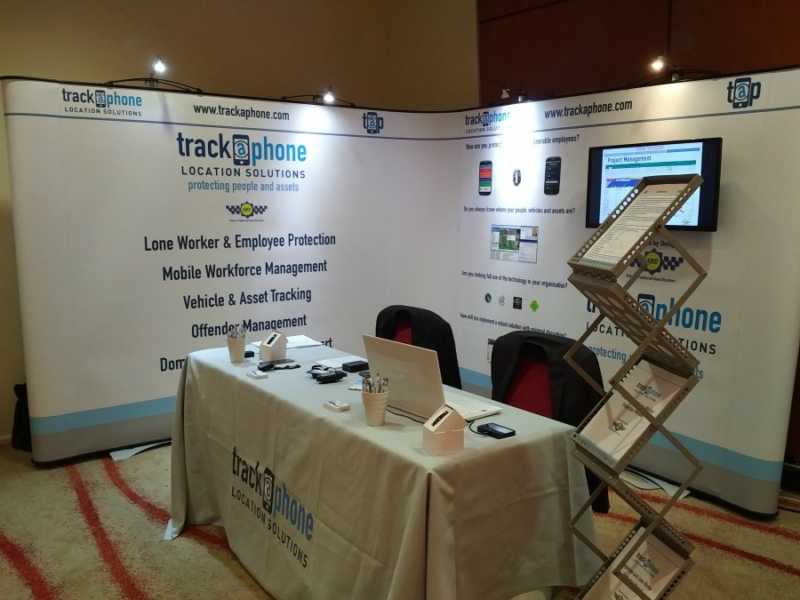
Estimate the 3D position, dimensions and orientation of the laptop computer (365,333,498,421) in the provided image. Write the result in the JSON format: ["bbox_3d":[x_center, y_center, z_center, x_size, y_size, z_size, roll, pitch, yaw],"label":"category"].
[{"bbox_3d":[0.131,0.289,2.462,0.395,0.309,0.391,-9,14,-44],"label":"laptop computer"}]

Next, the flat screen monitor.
[{"bbox_3d":[1.354,-0.609,3.363,0.060,0.452,0.742,-7,13,-39],"label":"flat screen monitor"}]

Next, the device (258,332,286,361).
[{"bbox_3d":[-0.652,0.239,3.233,0.098,0.130,0.090,-8,13,-41],"label":"device"}]

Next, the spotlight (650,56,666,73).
[{"bbox_3d":[1.292,-1.179,3.125,0.075,0.080,0.070,-7,13,-39],"label":"spotlight"}]

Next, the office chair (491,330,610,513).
[{"bbox_3d":[0.522,0.660,2.833,0.550,0.950,0.570,10,14,43],"label":"office chair"}]

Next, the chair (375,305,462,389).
[{"bbox_3d":[-0.059,0.532,3.542,0.550,0.950,0.570,10,14,43],"label":"chair"}]

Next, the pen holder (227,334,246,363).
[{"bbox_3d":[-0.834,0.239,3.199,0.092,0.138,0.092,-8,13,-41],"label":"pen holder"}]

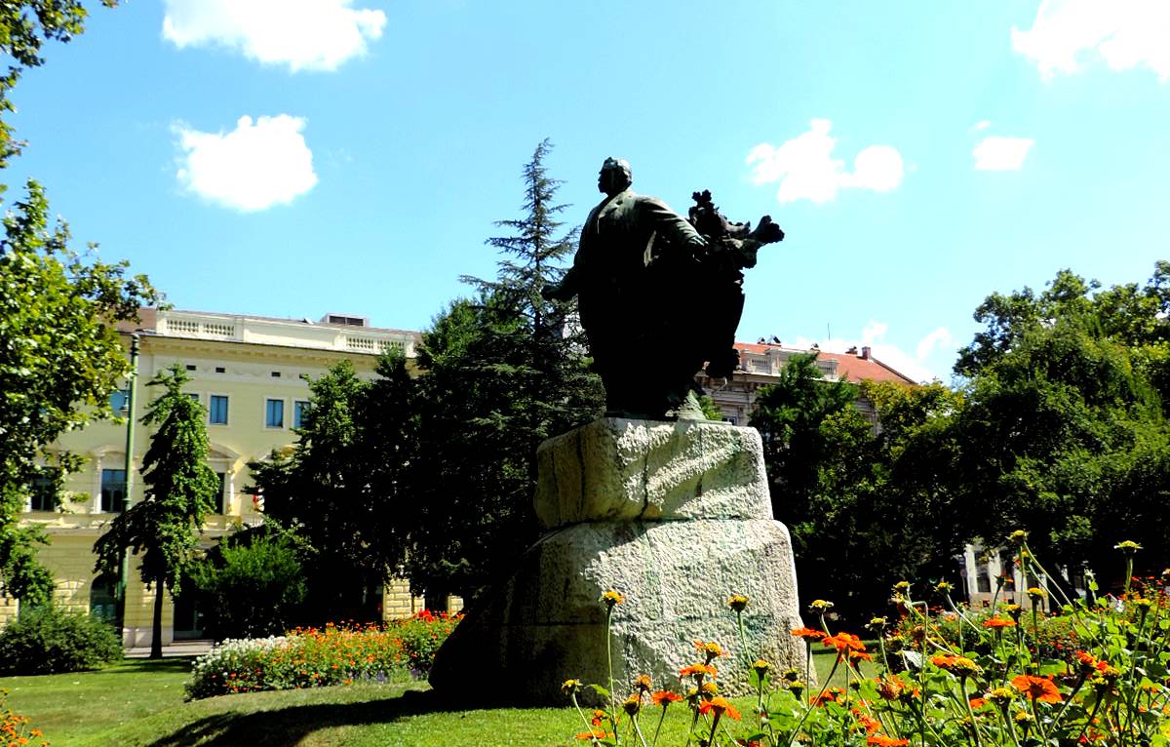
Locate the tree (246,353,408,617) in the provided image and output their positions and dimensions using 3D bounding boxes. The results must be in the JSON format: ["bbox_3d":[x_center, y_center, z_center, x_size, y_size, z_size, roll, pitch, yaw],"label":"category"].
[{"bbox_3d":[-9.149,4.609,37.936,5.200,10.470,5.200,-2,-12,0],"label":"tree"}]

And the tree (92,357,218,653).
[{"bbox_3d":[-14.642,4.698,36.930,4.200,10.100,4.200,-2,-12,0],"label":"tree"}]

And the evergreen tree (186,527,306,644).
[{"bbox_3d":[-10.514,6.836,33.376,3.600,4.280,3.600,-2,-12,0],"label":"evergreen tree"}]

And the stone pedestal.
[{"bbox_3d":[0.316,2.159,12.627,3.300,2.890,3.300,4,-14,-26],"label":"stone pedestal"}]

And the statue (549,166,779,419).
[{"bbox_3d":[0.976,-0.974,13.193,2.200,3.430,1.700,6,-14,-31],"label":"statue"}]

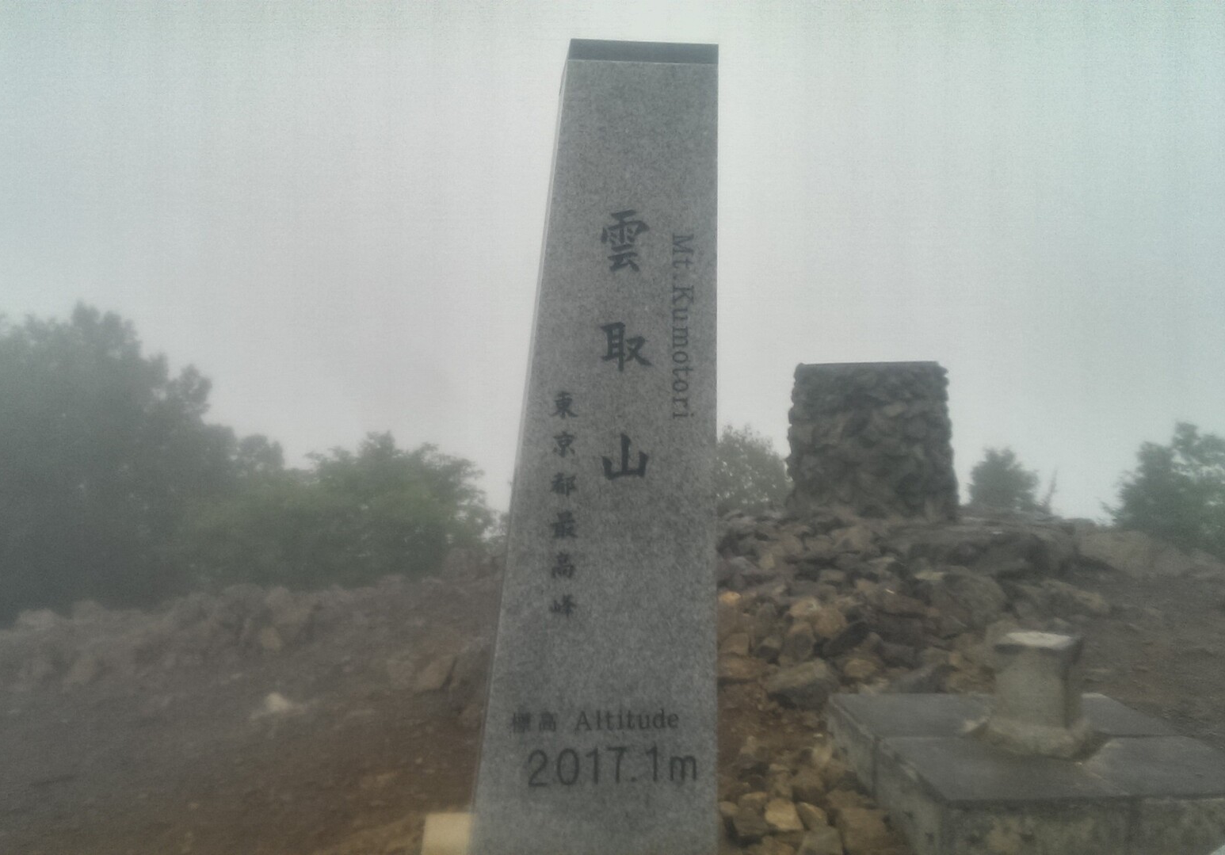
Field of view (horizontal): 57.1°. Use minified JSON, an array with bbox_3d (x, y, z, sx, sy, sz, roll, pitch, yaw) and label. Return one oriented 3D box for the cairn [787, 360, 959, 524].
[{"bbox_3d":[1.550,0.085,6.700,0.960,0.920,0.930,1,3,12],"label":"cairn"}]

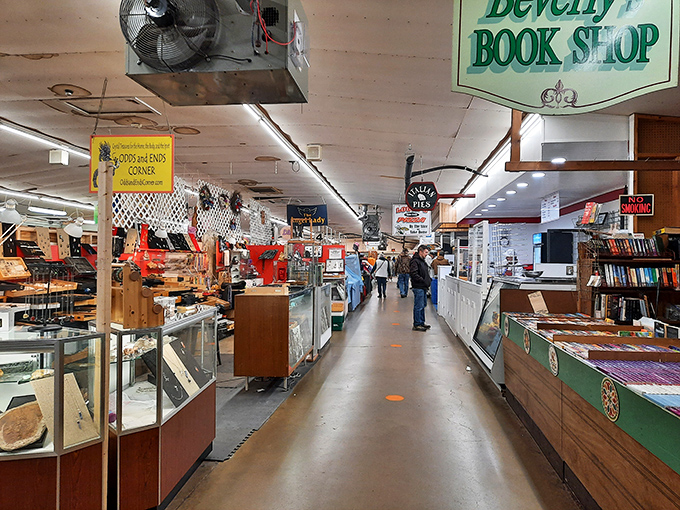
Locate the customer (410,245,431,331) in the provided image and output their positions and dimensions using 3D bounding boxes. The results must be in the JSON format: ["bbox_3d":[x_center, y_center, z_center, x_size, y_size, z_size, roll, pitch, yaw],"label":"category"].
[{"bbox_3d":[1.660,0.670,10.120,0.360,1.770,0.500,0,0,18],"label":"customer"}]

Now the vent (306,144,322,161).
[{"bbox_3d":[-0.410,-1.640,7.880,0.240,0.240,0.140,0,0,7],"label":"vent"}]

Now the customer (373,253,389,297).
[{"bbox_3d":[1.470,0.755,17.850,0.520,1.600,0.320,0,0,7],"label":"customer"}]

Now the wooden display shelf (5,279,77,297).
[{"bbox_3d":[-2.860,0.310,4.700,0.320,0.090,1.050,0,0,-2],"label":"wooden display shelf"}]

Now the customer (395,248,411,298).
[{"bbox_3d":[2.280,0.660,17.800,0.550,1.790,0.340,0,0,7],"label":"customer"}]

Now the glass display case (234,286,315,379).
[{"bbox_3d":[-0.774,0.960,6.270,0.610,1.020,1.520,0,0,7],"label":"glass display case"}]

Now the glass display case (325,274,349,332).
[{"bbox_3d":[-0.110,1.010,10.950,0.550,1.040,1.100,0,0,7],"label":"glass display case"}]

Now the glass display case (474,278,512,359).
[{"bbox_3d":[2.180,0.920,6.000,0.950,1.210,1.450,0,0,7],"label":"glass display case"}]

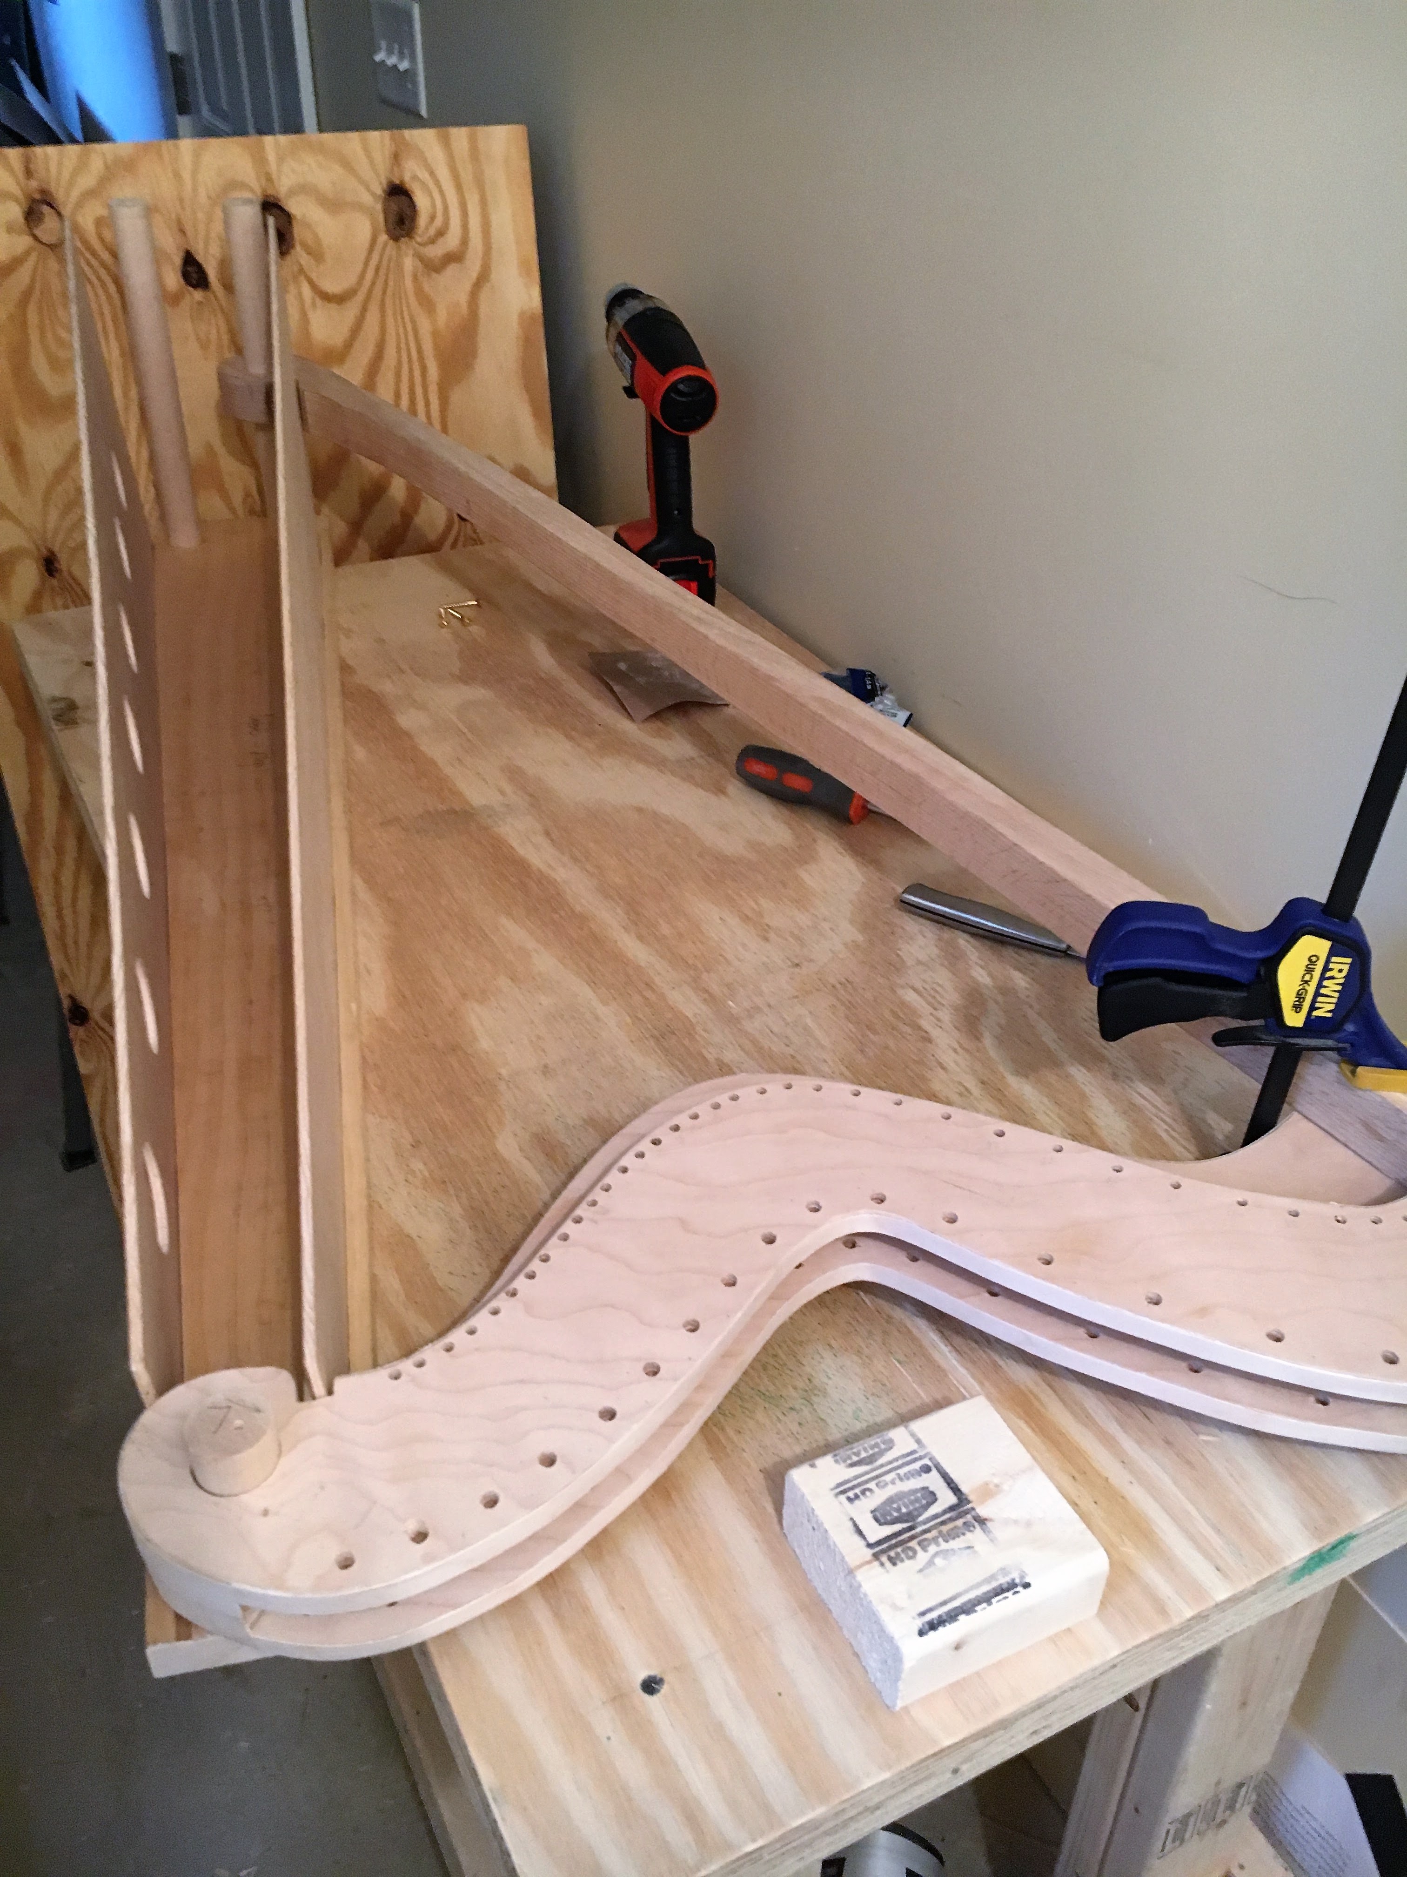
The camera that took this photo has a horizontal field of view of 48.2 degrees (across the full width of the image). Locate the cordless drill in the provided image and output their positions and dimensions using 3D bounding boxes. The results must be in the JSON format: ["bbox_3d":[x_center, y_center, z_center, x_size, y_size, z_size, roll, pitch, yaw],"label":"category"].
[{"bbox_3d":[-0.050,-0.454,1.463,0.072,0.242,0.197,-11,37,-18],"label":"cordless drill"}]

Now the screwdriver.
[{"bbox_3d":[0.116,-0.098,1.145,0.205,0.034,0.034,18,38,22],"label":"screwdriver"}]

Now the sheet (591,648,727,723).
[{"bbox_3d":[-0.029,-0.227,1.337,0.112,0.015,0.121,-11,37,-19],"label":"sheet"}]

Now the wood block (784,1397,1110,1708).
[{"bbox_3d":[0.098,0.248,0.645,0.097,0.038,0.089,-14,38,-22],"label":"wood block"}]

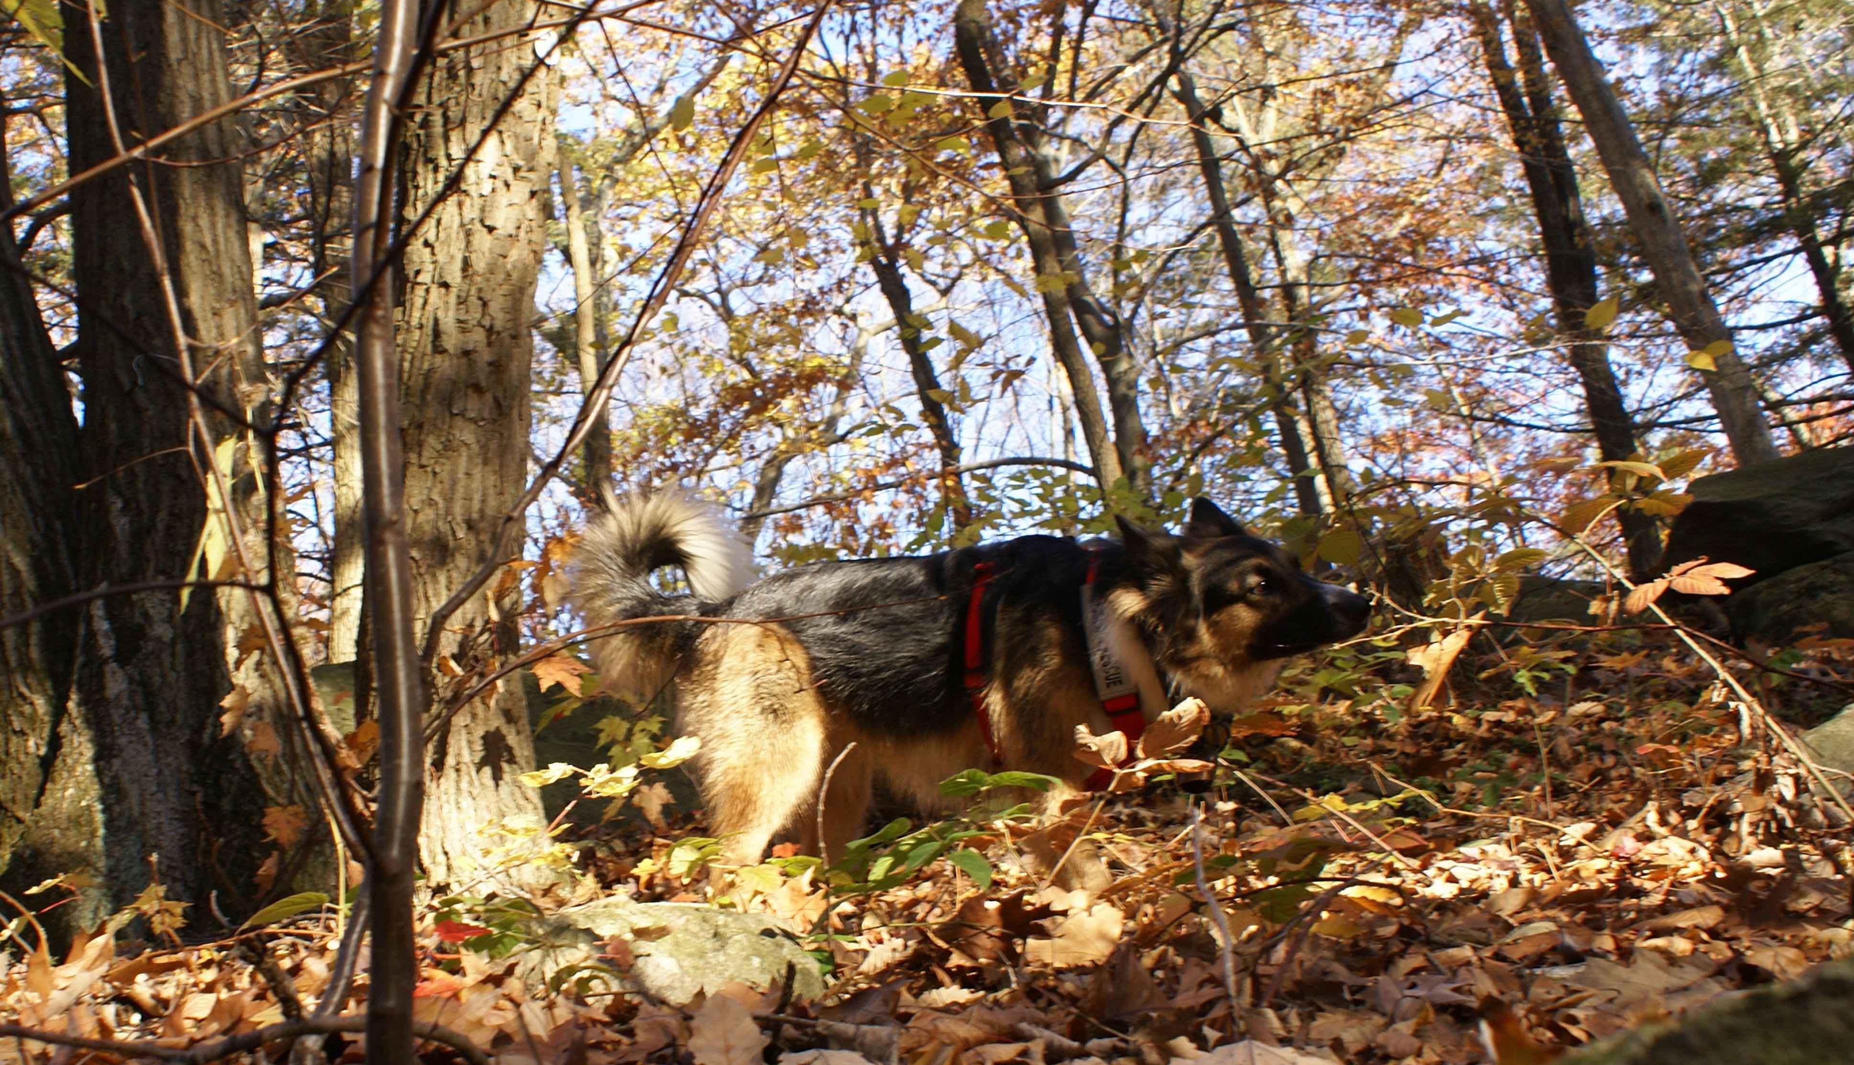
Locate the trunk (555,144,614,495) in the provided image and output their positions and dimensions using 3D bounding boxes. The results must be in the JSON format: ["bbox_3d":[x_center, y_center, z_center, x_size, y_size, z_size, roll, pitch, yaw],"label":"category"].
[{"bbox_3d":[-1.929,-1.205,7.800,0.130,2.032,0.130,-6,-8,-13],"label":"trunk"}]

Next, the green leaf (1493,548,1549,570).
[{"bbox_3d":[0.897,0.039,2.100,0.083,0.035,0.050,-10,-10,23],"label":"green leaf"}]

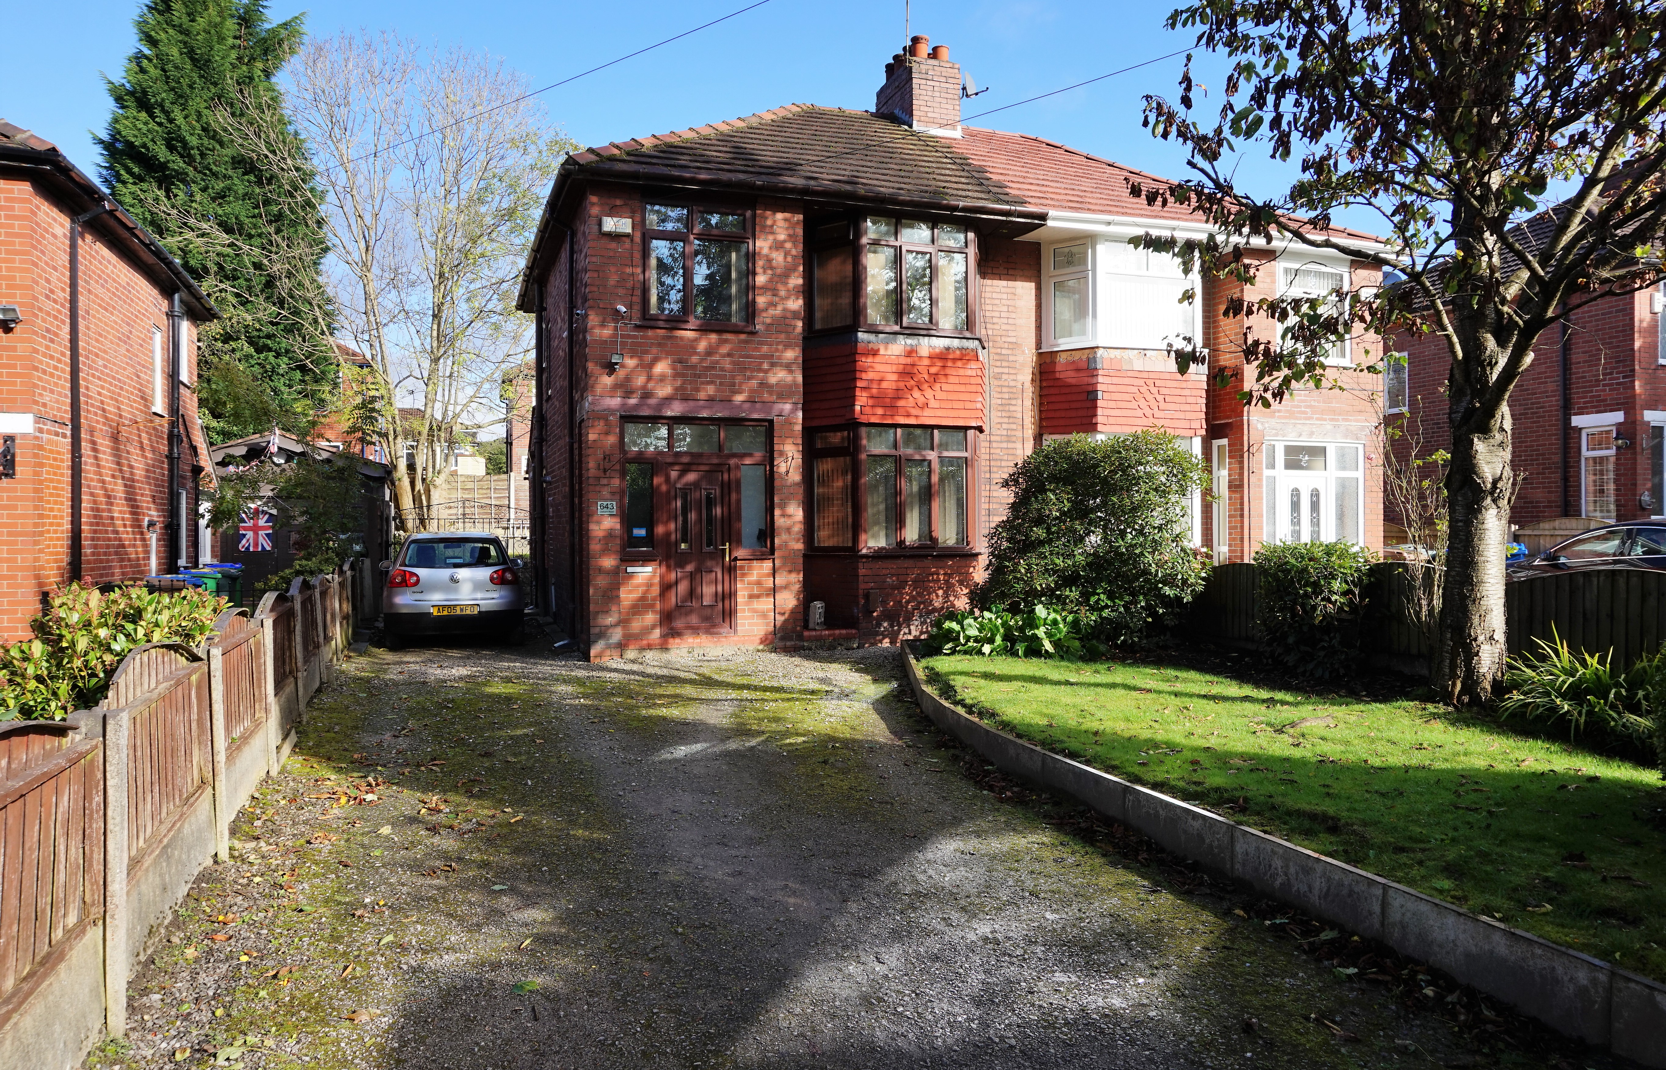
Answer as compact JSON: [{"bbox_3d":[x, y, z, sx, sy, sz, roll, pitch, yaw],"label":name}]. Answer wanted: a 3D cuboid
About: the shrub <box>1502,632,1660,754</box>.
[{"bbox_3d":[4.571,0.878,6.780,0.930,0.600,0.880,-1,0,-19],"label":"shrub"}]

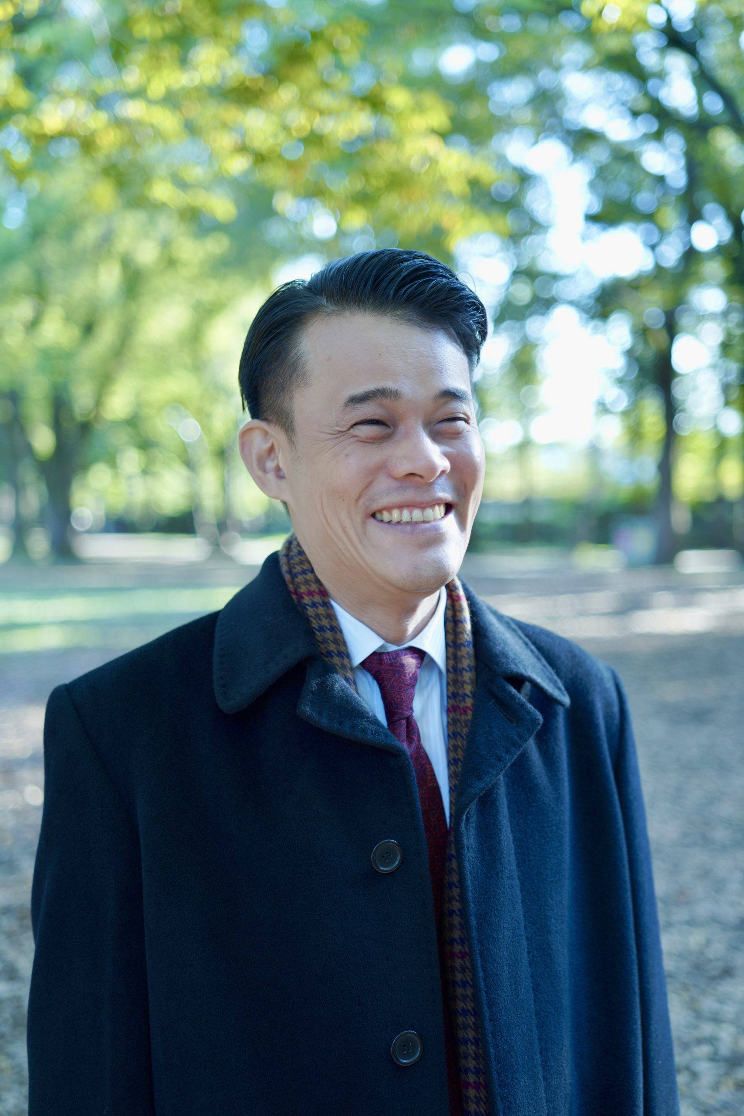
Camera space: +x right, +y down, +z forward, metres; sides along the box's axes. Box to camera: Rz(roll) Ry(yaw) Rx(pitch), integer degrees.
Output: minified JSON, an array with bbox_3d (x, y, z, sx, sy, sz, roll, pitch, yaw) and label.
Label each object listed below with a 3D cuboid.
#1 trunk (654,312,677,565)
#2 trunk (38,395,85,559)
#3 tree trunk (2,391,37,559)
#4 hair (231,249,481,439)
[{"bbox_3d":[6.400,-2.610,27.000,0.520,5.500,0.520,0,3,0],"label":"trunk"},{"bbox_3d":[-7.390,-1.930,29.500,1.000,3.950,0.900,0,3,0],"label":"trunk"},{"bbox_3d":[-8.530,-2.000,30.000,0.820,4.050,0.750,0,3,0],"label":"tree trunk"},{"bbox_3d":[-0.007,-0.150,0.975,0.185,0.185,0.215,-5,-1,-28],"label":"hair"}]

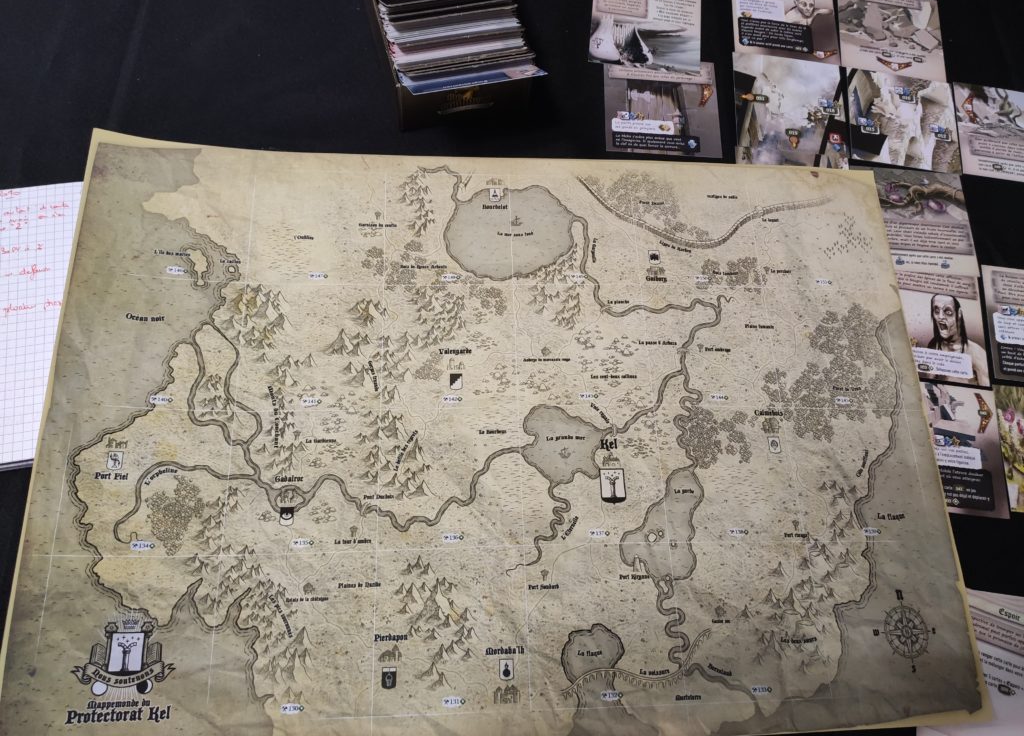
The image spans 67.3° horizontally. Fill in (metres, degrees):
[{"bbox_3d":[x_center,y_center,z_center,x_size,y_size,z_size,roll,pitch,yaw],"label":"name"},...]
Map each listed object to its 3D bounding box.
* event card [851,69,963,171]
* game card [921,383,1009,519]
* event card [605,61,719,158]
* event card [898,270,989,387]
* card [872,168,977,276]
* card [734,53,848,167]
[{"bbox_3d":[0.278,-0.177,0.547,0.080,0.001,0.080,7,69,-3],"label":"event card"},{"bbox_3d":[0.257,0.047,0.463,0.080,0.001,0.080,7,69,-3],"label":"game card"},{"bbox_3d":[0.104,-0.182,0.533,0.080,0.001,0.080,3,70,-4],"label":"event card"},{"bbox_3d":[0.264,-0.030,0.492,0.080,0.001,0.080,8,69,-3],"label":"event card"},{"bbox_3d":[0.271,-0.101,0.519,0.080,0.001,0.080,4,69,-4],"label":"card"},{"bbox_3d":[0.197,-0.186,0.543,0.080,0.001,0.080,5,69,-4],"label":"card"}]

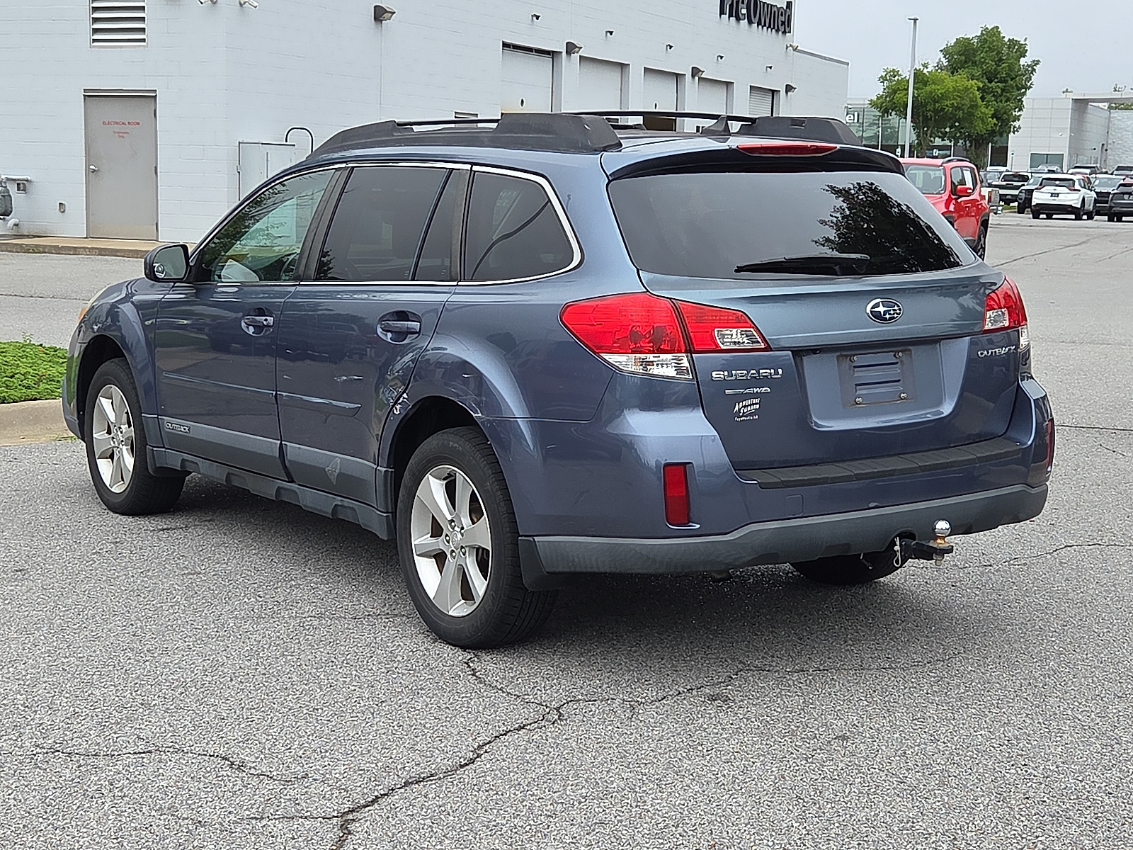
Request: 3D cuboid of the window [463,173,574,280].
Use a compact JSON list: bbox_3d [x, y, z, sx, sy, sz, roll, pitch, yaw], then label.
[{"bbox_3d":[-0.140,-0.596,5.669,0.050,0.359,0.623,22,-8,-38],"label":"window"}]

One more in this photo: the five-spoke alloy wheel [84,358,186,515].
[{"bbox_3d":[-1.862,0.052,8.083,0.230,0.690,0.690,-6,10,-35],"label":"five-spoke alloy wheel"}]

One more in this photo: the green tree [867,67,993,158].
[{"bbox_3d":[16.964,-13.470,87.549,5.700,6.820,5.500,1,8,0],"label":"green tree"}]

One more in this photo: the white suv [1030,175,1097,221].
[{"bbox_3d":[18.665,-8.542,70.000,1.840,1.680,4.650,4,8,22],"label":"white suv"}]

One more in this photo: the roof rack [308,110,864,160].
[{"bbox_3d":[0.007,-1.014,6.572,1.120,0.155,1.850,-6,10,-35],"label":"roof rack"}]

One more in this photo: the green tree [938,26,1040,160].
[{"bbox_3d":[23.286,-17.078,103.000,5.670,9.970,5.570,1,8,0],"label":"green tree"}]

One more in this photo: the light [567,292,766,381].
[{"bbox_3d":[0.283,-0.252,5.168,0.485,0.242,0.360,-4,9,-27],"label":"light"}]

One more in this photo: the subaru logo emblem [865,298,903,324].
[{"bbox_3d":[0.918,-0.328,5.369,0.142,0.074,0.016,-6,-2,-35],"label":"subaru logo emblem"}]

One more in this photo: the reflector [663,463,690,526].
[{"bbox_3d":[0.293,0.184,5.024,0.068,0.172,0.035,-2,8,-10],"label":"reflector"}]

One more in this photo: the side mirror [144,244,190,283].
[{"bbox_3d":[-1.547,-0.627,7.252,0.200,0.155,0.140,-6,10,-35],"label":"side mirror"}]

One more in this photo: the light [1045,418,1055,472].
[{"bbox_3d":[1.526,0.057,5.923,0.035,0.165,0.068,4,9,26],"label":"light"}]

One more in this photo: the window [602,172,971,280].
[{"bbox_3d":[0.717,-0.602,5.670,1.370,0.445,0.090,-6,-32,-35],"label":"window"}]

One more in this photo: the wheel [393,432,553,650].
[{"bbox_3d":[-0.278,0.353,5.868,0.230,0.690,0.690,-6,10,-35],"label":"wheel"}]

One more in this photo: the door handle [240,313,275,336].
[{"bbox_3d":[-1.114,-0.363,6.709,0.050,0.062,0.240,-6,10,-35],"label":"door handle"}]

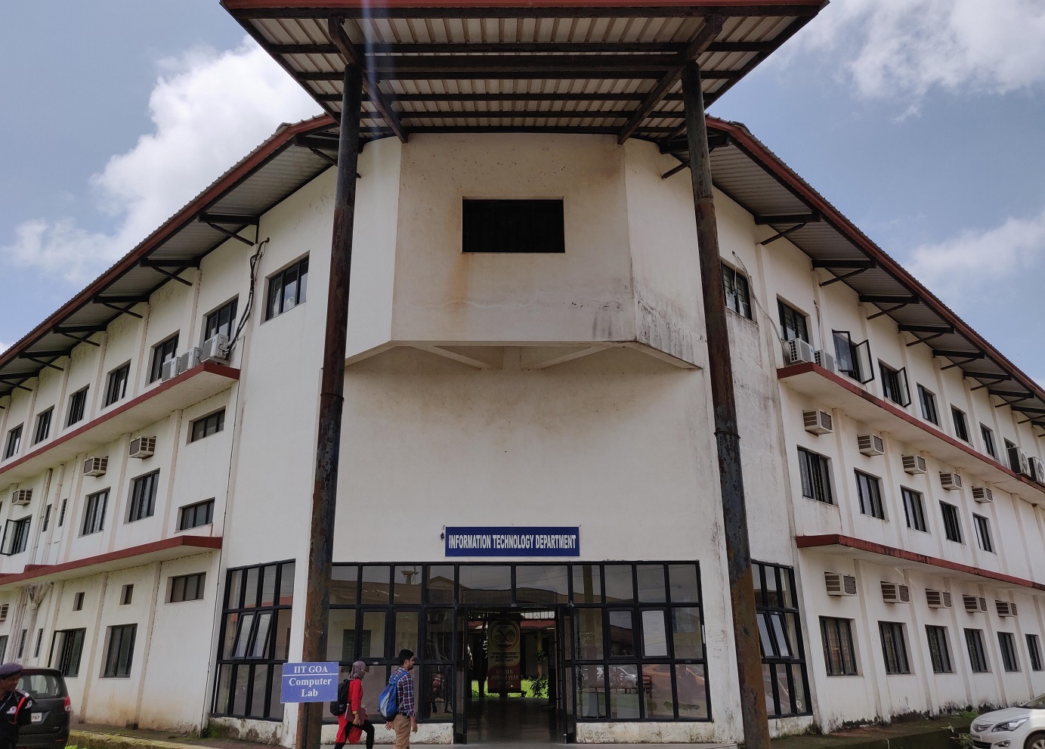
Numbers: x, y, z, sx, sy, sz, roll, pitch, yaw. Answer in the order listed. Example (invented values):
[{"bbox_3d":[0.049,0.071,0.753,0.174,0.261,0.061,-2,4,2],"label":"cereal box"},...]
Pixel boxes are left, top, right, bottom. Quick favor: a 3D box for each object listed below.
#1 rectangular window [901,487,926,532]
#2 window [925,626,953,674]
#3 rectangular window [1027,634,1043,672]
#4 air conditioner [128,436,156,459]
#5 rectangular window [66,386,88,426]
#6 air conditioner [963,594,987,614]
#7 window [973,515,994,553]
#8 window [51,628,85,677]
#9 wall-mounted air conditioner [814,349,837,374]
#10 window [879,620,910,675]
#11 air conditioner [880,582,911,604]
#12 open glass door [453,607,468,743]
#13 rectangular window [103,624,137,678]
[{"bbox_3d":[11.183,3.906,21.620,1.671,1.170,0.150,19,-28,-40],"label":"rectangular window"},{"bbox_3d":[11.149,7.383,20.246,1.632,1.178,0.150,19,-28,-40],"label":"window"},{"bbox_3d":[18.708,10.167,27.601,1.736,1.251,0.120,19,-28,-41],"label":"rectangular window"},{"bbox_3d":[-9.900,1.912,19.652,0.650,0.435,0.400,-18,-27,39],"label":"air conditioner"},{"bbox_3d":[-15.336,1.170,26.061,1.761,1.287,0.120,-18,-27,38],"label":"rectangular window"},{"bbox_3d":[13.936,7.063,23.172,0.650,0.445,0.440,19,-28,-41],"label":"air conditioner"},{"bbox_3d":[16.134,5.598,26.495,1.801,1.266,0.160,19,-28,-41],"label":"window"},{"bbox_3d":[-11.890,7.292,19.786,1.817,1.159,0.260,-18,-27,39],"label":"window"},{"bbox_3d":[7.612,-0.226,18.909,0.730,0.530,0.270,19,-28,-41],"label":"wall-mounted air conditioner"},{"bbox_3d":[8.534,6.291,17.338,1.530,1.125,0.120,19,-27,-40],"label":"window"},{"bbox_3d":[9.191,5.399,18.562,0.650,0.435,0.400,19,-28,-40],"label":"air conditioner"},{"bbox_3d":[-1.079,5.263,13.286,0.240,2.250,0.090,0,-21,-1],"label":"open glass door"},{"bbox_3d":[-9.829,6.794,18.528,1.811,1.210,0.160,-18,-27,38],"label":"rectangular window"}]

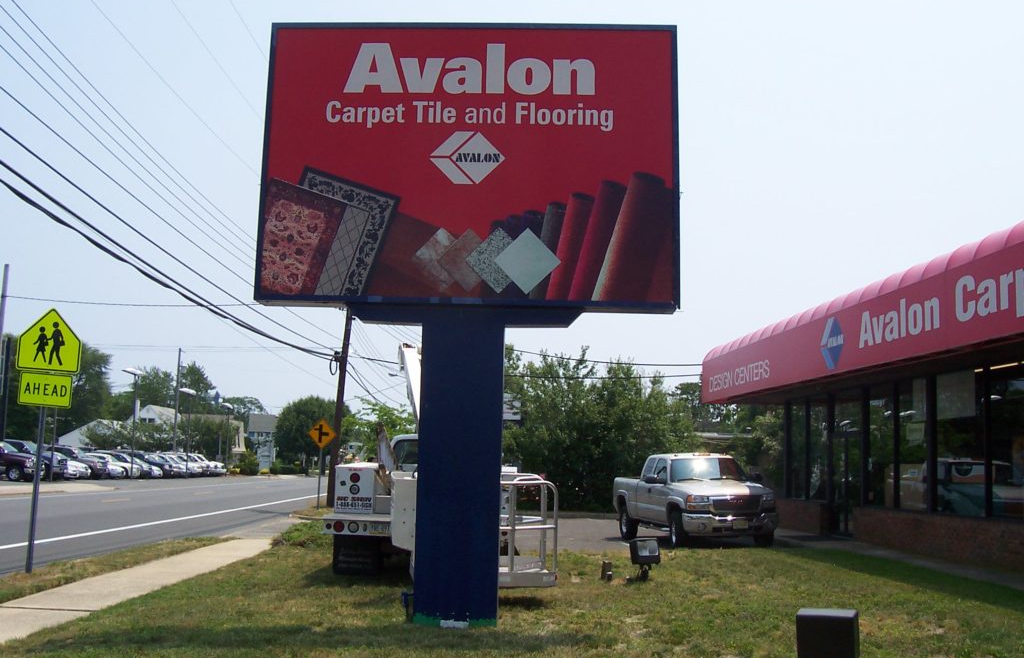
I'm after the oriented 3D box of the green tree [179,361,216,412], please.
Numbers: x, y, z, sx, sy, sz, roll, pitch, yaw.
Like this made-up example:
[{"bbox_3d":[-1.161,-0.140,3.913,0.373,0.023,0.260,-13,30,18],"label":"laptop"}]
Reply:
[{"bbox_3d":[-35.391,9.475,122.000,6.500,12.200,6.500,2,-7,0],"label":"green tree"}]

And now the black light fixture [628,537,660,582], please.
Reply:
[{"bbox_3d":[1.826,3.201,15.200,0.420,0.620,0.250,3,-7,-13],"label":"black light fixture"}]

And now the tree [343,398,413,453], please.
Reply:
[{"bbox_3d":[-5.916,5.459,50.000,4.000,4.700,4.000,2,-7,-7],"label":"tree"}]

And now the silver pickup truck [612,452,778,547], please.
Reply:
[{"bbox_3d":[3.793,3.652,23.307,2.080,1.950,5.790,3,-7,-9],"label":"silver pickup truck"}]

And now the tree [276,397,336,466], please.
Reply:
[{"bbox_3d":[-21.983,11.677,120.000,8.200,8.600,8.200,3,-8,-11],"label":"tree"}]

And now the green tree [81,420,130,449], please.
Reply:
[{"bbox_3d":[-31.862,9.311,86.000,3.900,4.300,3.900,4,-8,-20],"label":"green tree"}]

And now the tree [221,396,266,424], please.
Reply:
[{"bbox_3d":[-39.251,15.423,160.000,7.800,11.300,7.800,3,-8,-14],"label":"tree"}]

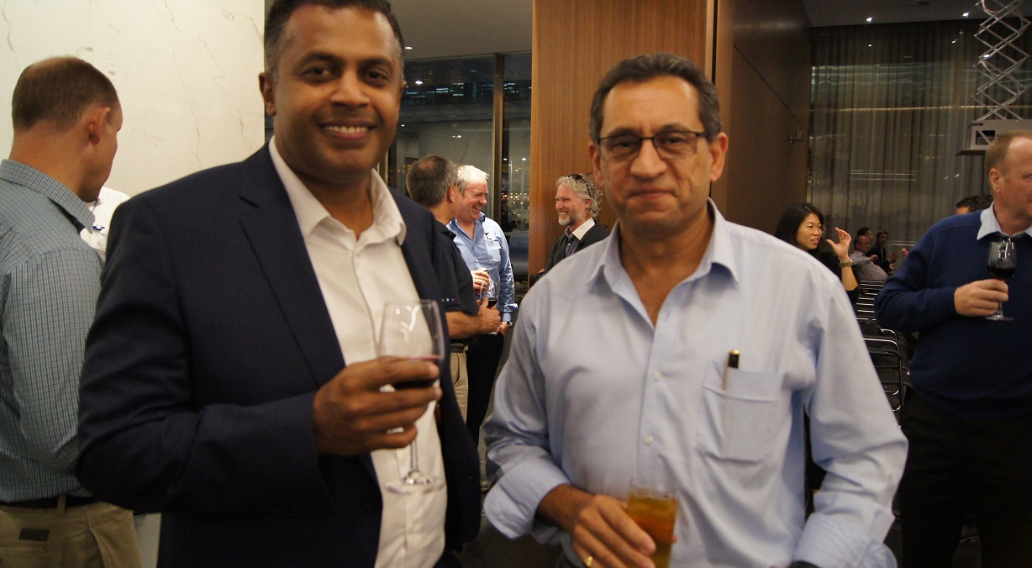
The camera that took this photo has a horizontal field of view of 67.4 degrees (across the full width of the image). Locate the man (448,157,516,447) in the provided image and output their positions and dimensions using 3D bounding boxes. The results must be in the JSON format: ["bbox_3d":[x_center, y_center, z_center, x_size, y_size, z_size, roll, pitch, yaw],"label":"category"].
[{"bbox_3d":[-0.229,0.361,3.396,0.560,1.750,0.400,-2,7,-27],"label":"man"}]

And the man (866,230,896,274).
[{"bbox_3d":[4.963,-0.059,10.334,0.580,1.270,0.800,-4,8,-38],"label":"man"}]

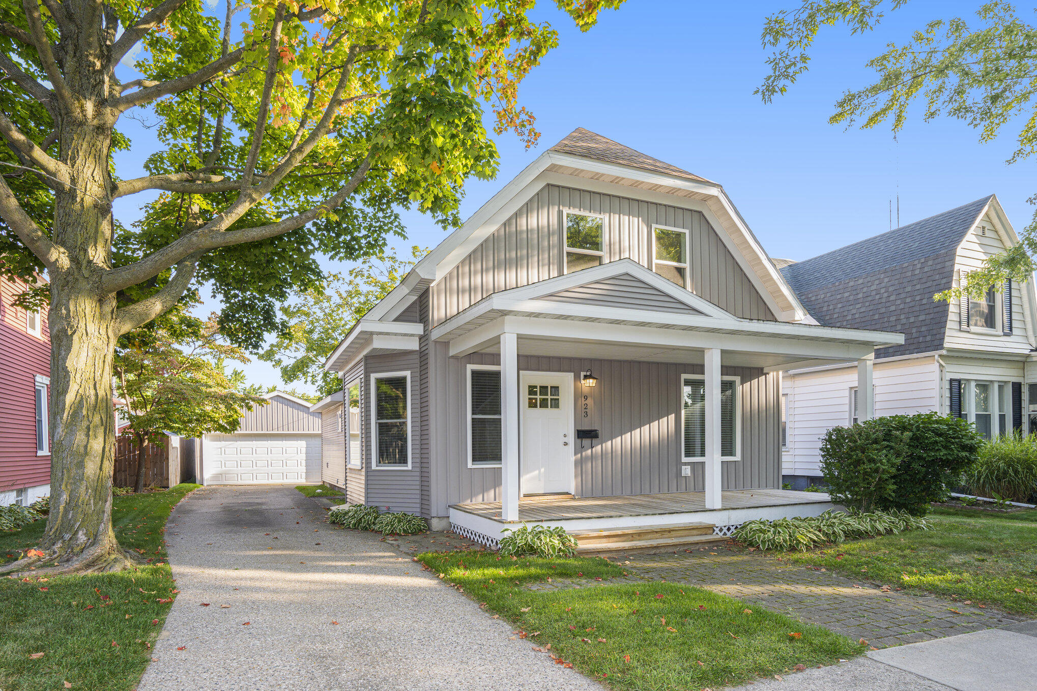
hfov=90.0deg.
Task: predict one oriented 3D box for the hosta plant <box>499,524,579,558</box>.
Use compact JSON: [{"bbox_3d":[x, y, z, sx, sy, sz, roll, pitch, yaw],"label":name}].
[{"bbox_3d":[0.245,2.280,6.170,0.920,0.380,0.640,2,-7,-21],"label":"hosta plant"}]

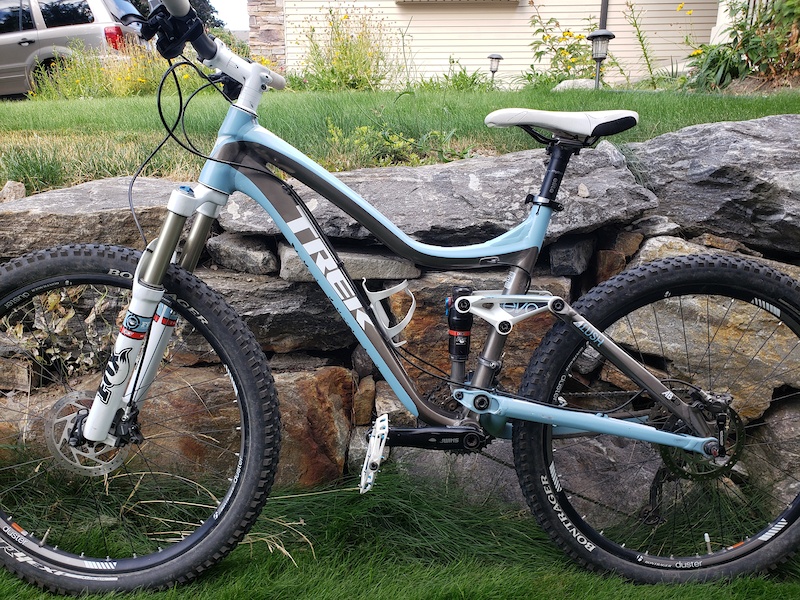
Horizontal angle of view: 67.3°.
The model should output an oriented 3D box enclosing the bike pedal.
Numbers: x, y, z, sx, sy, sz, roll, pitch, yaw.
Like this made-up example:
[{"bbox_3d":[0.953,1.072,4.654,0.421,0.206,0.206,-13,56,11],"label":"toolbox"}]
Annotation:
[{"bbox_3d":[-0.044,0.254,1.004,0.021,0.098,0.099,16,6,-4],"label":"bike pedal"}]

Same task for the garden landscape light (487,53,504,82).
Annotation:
[{"bbox_3d":[0.818,-1.980,5.230,0.140,0.310,0.140,1,13,0],"label":"garden landscape light"}]

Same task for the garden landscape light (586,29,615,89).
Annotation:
[{"bbox_3d":[1.000,-1.204,3.020,0.140,0.310,0.140,1,13,0],"label":"garden landscape light"}]

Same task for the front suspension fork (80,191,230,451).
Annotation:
[{"bbox_3d":[-0.443,0.018,1.096,0.108,0.495,0.178,23,6,-1],"label":"front suspension fork"}]

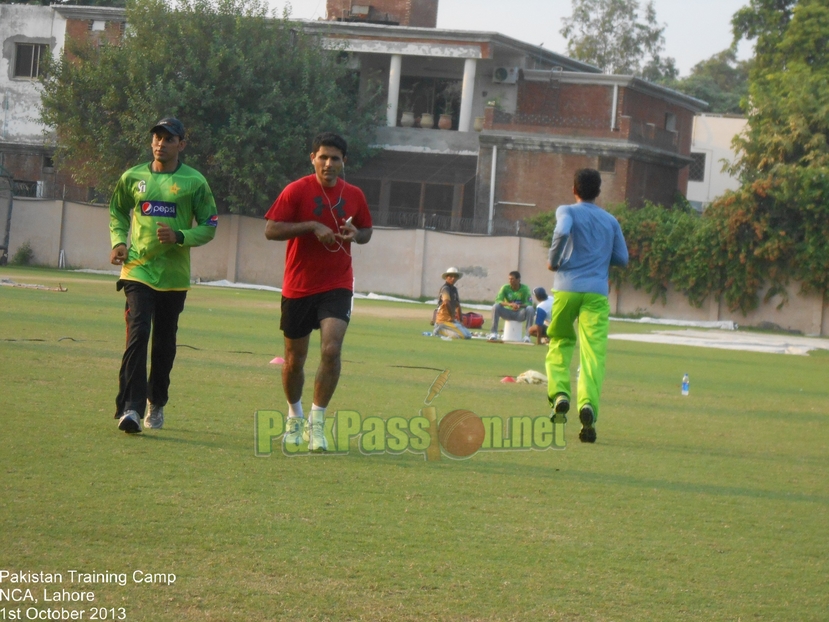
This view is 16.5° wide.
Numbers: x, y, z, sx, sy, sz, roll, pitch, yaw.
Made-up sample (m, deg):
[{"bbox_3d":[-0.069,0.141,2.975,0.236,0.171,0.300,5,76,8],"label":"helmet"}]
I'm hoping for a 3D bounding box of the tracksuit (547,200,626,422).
[{"bbox_3d":[1.144,0.003,18.850,0.560,1.460,0.580,4,1,-7],"label":"tracksuit"}]

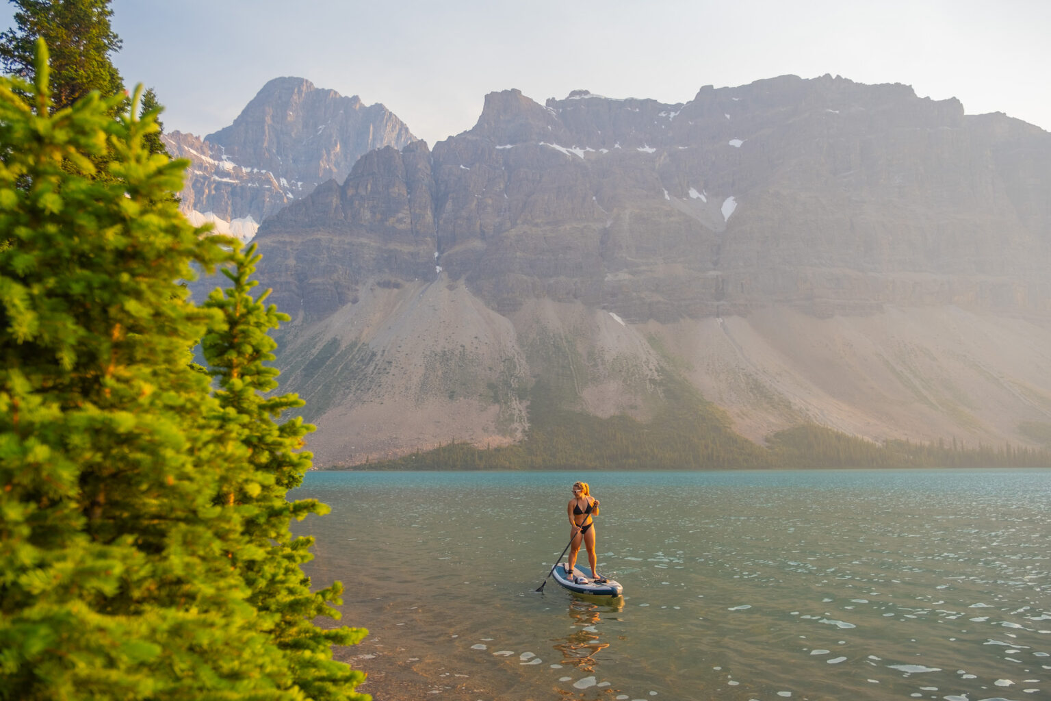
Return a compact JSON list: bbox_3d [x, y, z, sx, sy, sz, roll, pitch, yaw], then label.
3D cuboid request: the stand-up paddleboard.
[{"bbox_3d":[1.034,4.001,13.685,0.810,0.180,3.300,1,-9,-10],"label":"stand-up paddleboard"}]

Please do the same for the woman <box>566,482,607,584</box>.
[{"bbox_3d":[1.022,3.107,13.588,0.600,1.650,0.450,0,-9,-3],"label":"woman"}]

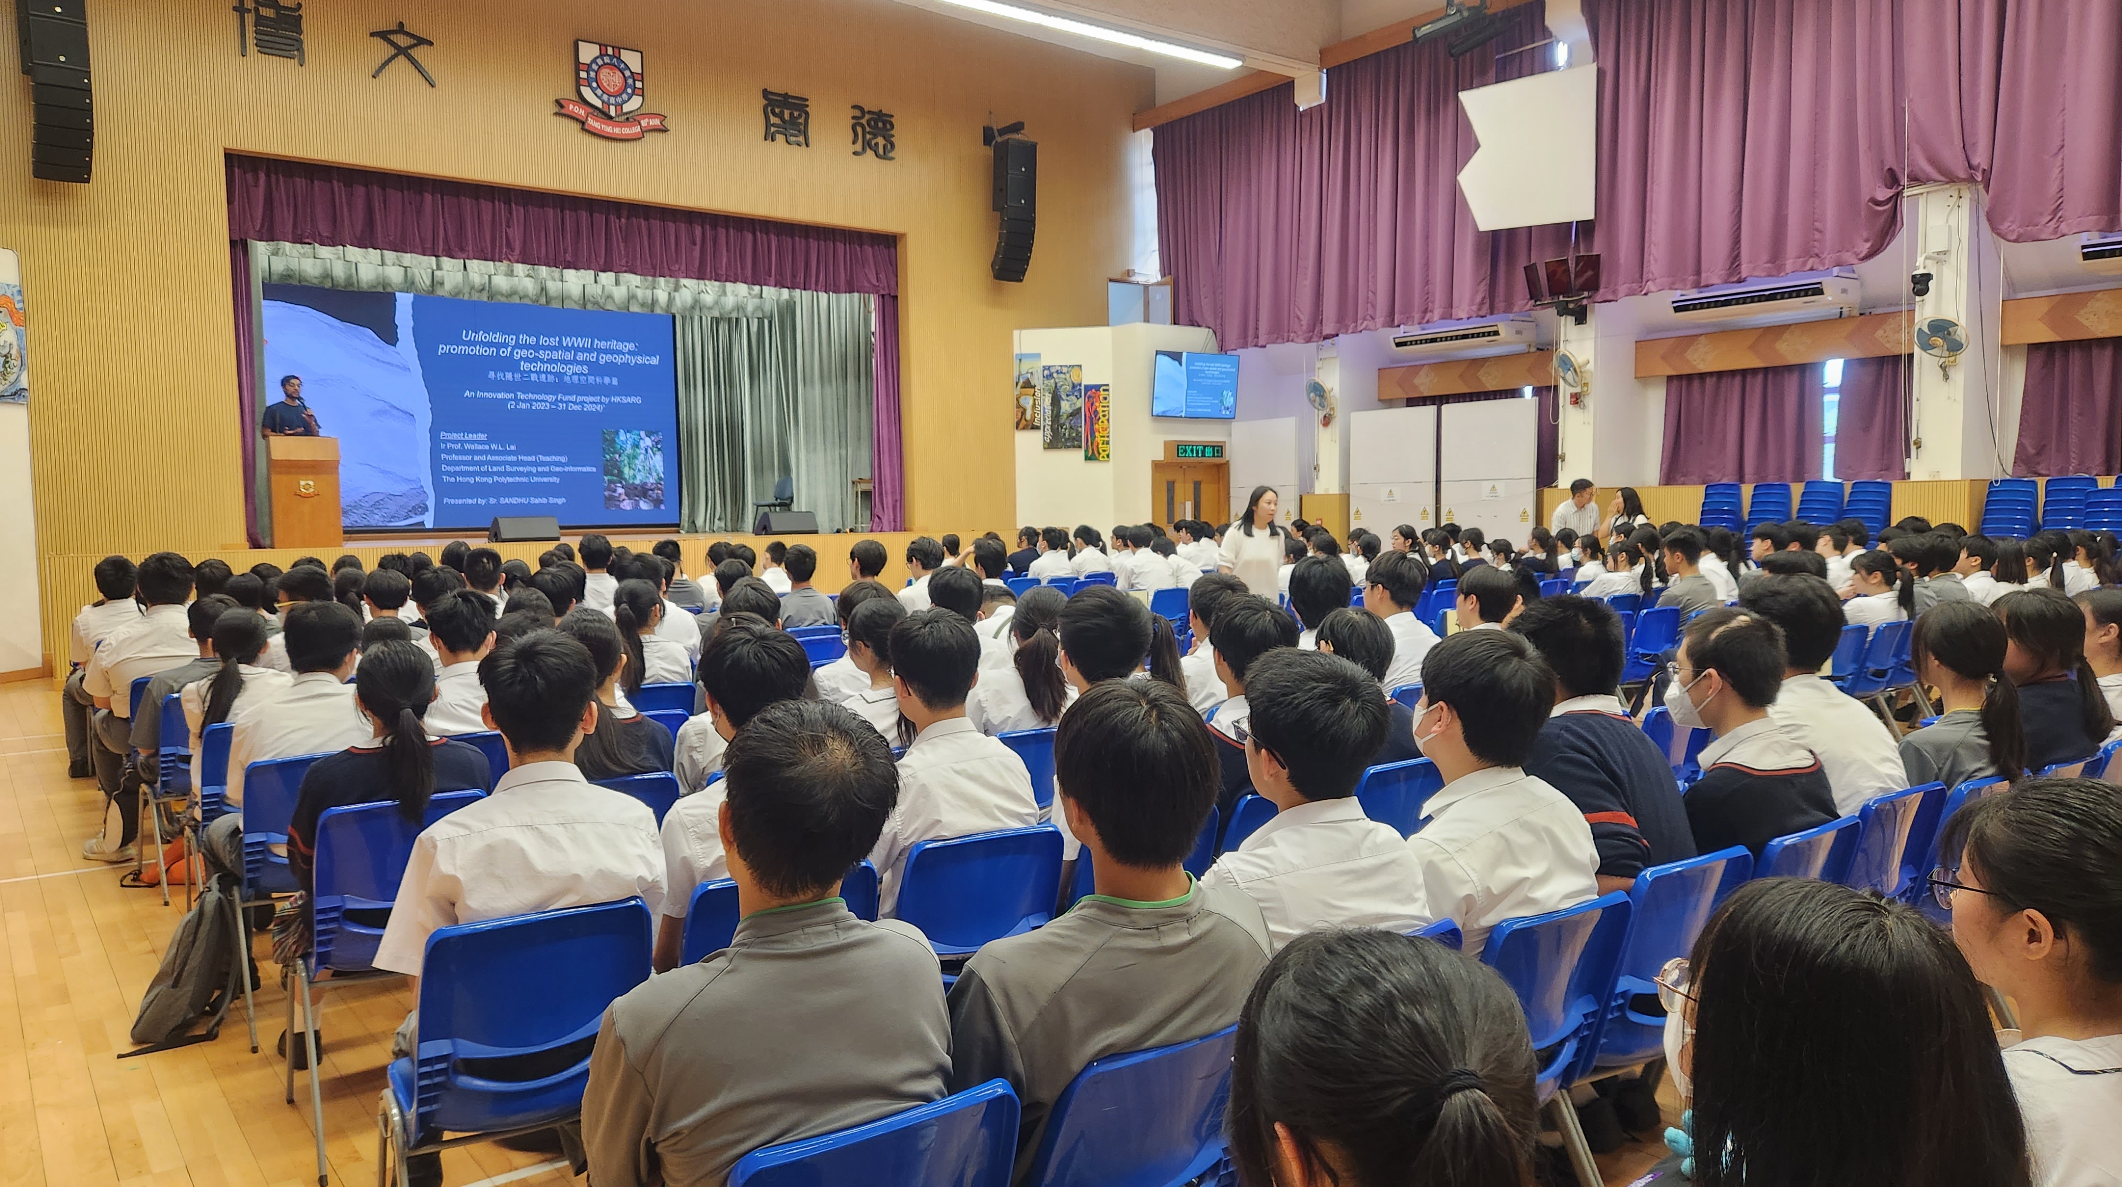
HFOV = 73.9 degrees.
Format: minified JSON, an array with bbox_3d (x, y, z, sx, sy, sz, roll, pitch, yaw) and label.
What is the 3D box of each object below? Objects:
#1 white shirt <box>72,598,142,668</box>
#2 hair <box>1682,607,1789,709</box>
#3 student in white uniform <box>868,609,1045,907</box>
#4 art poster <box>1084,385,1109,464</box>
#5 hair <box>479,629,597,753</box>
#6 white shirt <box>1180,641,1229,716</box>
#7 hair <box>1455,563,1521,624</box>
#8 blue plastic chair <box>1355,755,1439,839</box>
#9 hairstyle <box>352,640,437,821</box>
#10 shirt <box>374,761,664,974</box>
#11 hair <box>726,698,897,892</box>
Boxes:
[{"bbox_3d":[-5.174,0.240,7.700,0.460,0.460,0.300,-3,4,-38],"label":"white shirt"},{"bbox_3d":[1.439,0.136,3.008,0.185,0.220,0.215,-3,4,-37],"label":"hair"},{"bbox_3d":[-0.381,0.649,3.160,0.460,1.250,0.680,-3,4,-34],"label":"student in white uniform"},{"bbox_3d":[0.514,-2.408,19.948,0.336,1.090,0.030,-1,4,7],"label":"art poster"},{"bbox_3d":[-0.846,0.162,2.280,0.185,0.200,0.205,-2,3,-24],"label":"hair"},{"bbox_3d":[0.562,0.416,4.932,0.450,0.580,0.300,-3,4,-34],"label":"white shirt"},{"bbox_3d":[1.529,0.003,5.050,0.180,0.220,0.220,-3,4,-40],"label":"hair"},{"bbox_3d":[0.741,0.833,3.883,0.460,0.800,0.540,-4,4,-39],"label":"blue plastic chair"},{"bbox_3d":[-1.545,0.322,3.278,0.200,0.420,0.250,-3,4,-32],"label":"hairstyle"},{"bbox_3d":[-0.968,0.554,2.566,0.490,0.540,0.280,-3,4,-33],"label":"shirt"},{"bbox_3d":[-0.264,0.216,1.500,0.180,0.200,0.205,-3,3,-32],"label":"hair"}]

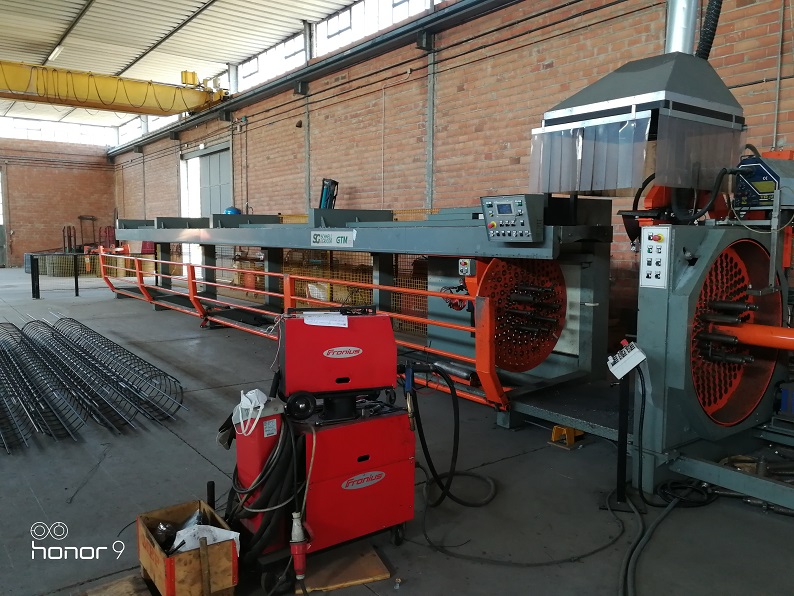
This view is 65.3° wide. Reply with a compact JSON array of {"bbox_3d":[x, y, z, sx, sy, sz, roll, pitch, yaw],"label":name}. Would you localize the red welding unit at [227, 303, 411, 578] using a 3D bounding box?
[{"bbox_3d":[-0.391,0.685,3.168,0.880,1.280,0.470,-4,7,-34],"label":"red welding unit"}]

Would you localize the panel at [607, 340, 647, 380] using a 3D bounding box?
[{"bbox_3d":[1.381,0.375,3.728,0.082,0.199,0.094,41,22,-13],"label":"panel"}]

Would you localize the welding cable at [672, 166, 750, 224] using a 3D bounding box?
[{"bbox_3d":[2.188,-0.725,4.423,0.250,0.420,0.550,-5,8,-37],"label":"welding cable"}]

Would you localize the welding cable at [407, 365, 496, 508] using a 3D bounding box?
[{"bbox_3d":[0.279,0.789,3.792,0.760,0.940,0.500,-4,7,-34],"label":"welding cable"}]

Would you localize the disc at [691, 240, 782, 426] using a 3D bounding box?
[{"bbox_3d":[2.386,0.250,4.517,1.370,1.370,0.260,-5,8,-37],"label":"disc"}]

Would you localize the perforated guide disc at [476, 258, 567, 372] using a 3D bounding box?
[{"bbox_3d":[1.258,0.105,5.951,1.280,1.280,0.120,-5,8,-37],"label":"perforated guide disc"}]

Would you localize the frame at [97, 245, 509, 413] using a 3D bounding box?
[{"bbox_3d":[-3.132,-0.074,10.108,0.440,1.030,12.900,-5,8,-37],"label":"frame"}]

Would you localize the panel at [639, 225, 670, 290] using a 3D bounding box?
[{"bbox_3d":[1.593,-0.252,3.790,0.060,0.385,0.190,-5,8,-37],"label":"panel"}]

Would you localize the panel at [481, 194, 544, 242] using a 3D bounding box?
[{"bbox_3d":[0.913,-0.630,4.932,0.210,0.360,0.465,-5,8,-37],"label":"panel"}]

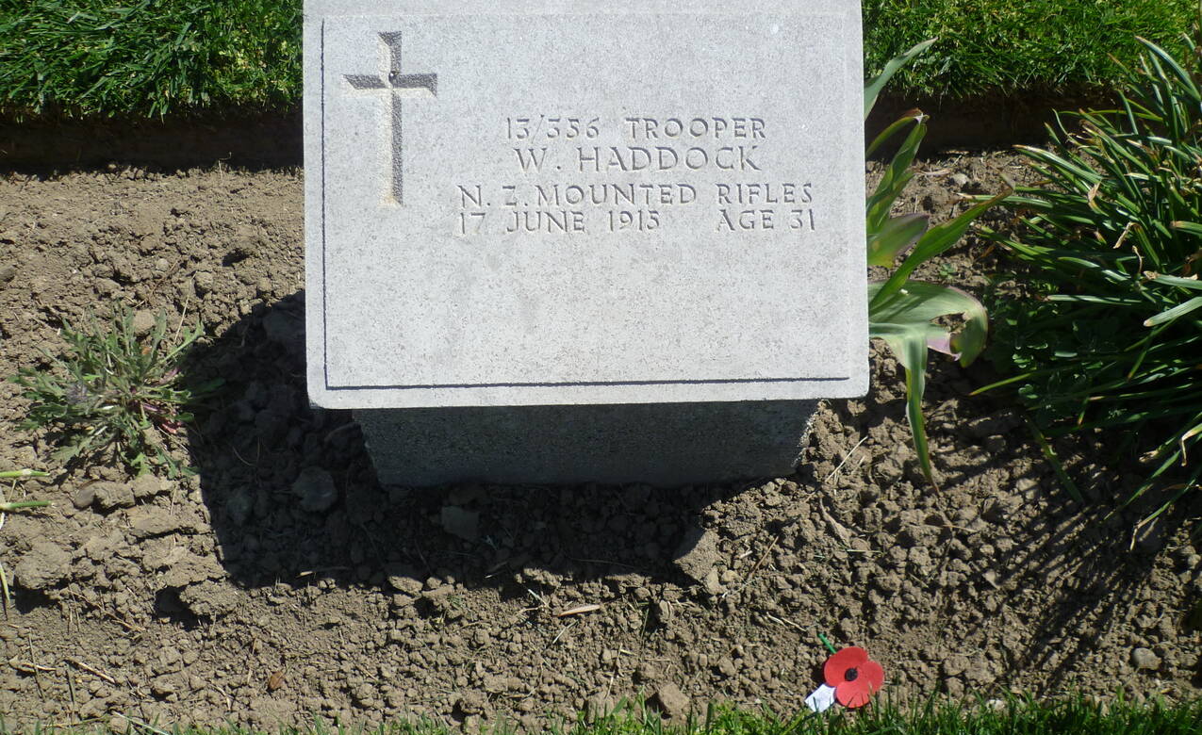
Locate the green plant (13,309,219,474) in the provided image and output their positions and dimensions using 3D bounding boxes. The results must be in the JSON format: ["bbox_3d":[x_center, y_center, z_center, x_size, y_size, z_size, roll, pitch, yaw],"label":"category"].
[{"bbox_3d":[-0.608,0.029,1.215,0.240,0.075,0.225,-1,54,-2],"label":"green plant"}]

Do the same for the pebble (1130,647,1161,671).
[{"bbox_3d":[0.599,0.322,1.071,0.031,0.018,0.023,-1,54,-2],"label":"pebble"}]

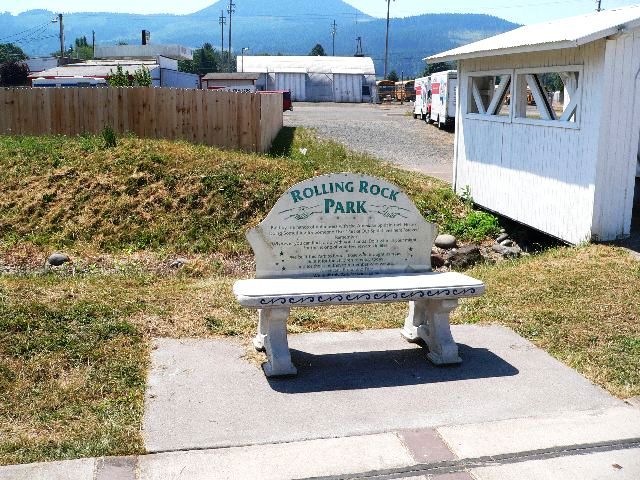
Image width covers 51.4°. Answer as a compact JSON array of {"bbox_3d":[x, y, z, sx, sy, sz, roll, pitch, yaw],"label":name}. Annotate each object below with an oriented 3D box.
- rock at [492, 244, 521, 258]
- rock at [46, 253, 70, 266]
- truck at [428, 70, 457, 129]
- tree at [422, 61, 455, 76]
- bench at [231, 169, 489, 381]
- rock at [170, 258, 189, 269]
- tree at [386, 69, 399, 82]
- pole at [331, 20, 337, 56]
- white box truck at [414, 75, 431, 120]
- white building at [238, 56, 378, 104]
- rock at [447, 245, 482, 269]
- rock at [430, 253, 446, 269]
[{"bbox_3d":[1.870,0.103,6.656,0.290,0.110,0.200,4,13,16],"label":"rock"},{"bbox_3d":[-2.412,0.164,6.126,0.200,0.115,0.150,-4,13,-22],"label":"rock"},{"bbox_3d":[7.947,-8.024,38.351,2.350,3.150,7.200,1,12,2],"label":"truck"},{"bbox_3d":[19.630,-26.192,110.269,6.500,6.697,6.000,1,12,0],"label":"tree"},{"bbox_3d":[0.215,0.157,3.920,1.421,1.070,0.500,-2,13,-12],"label":"bench"},{"bbox_3d":[-1.300,0.202,6.106,0.190,0.075,0.130,-2,13,-12],"label":"rock"},{"bbox_3d":[13.614,-29.291,125.939,2.800,5.940,2.800,1,12,0],"label":"tree"},{"bbox_3d":[2.428,-32.477,120.834,1.300,14.078,0.600,1,12,0],"label":"pole"},{"bbox_3d":[8.932,-10.909,51.741,2.350,3.100,7.000,1,12,2],"label":"white box truck"},{"bbox_3d":[-2.340,-22.464,93.819,18.800,6.100,9.500,-1,12,-7],"label":"white building"},{"bbox_3d":[1.367,0.151,6.265,0.350,0.170,0.250,3,13,12],"label":"rock"},{"bbox_3d":[1.113,0.178,6.231,0.210,0.125,0.180,3,12,10],"label":"rock"}]

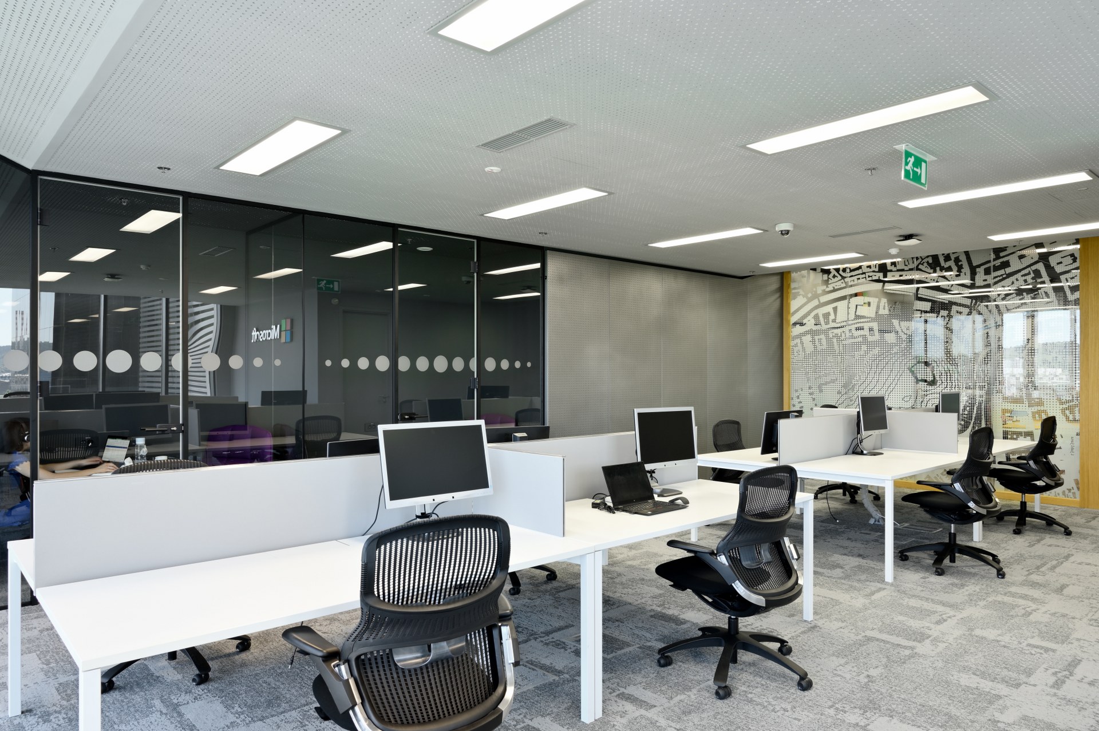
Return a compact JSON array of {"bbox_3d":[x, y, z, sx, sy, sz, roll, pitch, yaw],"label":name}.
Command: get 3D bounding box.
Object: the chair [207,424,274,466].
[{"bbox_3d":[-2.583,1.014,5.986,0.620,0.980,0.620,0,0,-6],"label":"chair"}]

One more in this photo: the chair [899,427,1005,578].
[{"bbox_3d":[2.993,0.981,5.428,0.670,1.040,0.660,0,0,-38],"label":"chair"}]

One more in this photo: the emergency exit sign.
[{"bbox_3d":[2.137,-1.142,4.262,0.430,0.190,0.070,0,0,-41],"label":"emergency exit sign"}]

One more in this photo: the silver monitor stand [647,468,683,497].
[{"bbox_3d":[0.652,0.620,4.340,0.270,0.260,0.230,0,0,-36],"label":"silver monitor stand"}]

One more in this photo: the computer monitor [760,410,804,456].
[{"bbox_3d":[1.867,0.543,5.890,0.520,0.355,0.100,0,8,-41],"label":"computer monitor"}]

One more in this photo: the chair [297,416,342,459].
[{"bbox_3d":[-2.394,1.001,7.434,0.660,1.020,0.640,0,0,-31],"label":"chair"}]

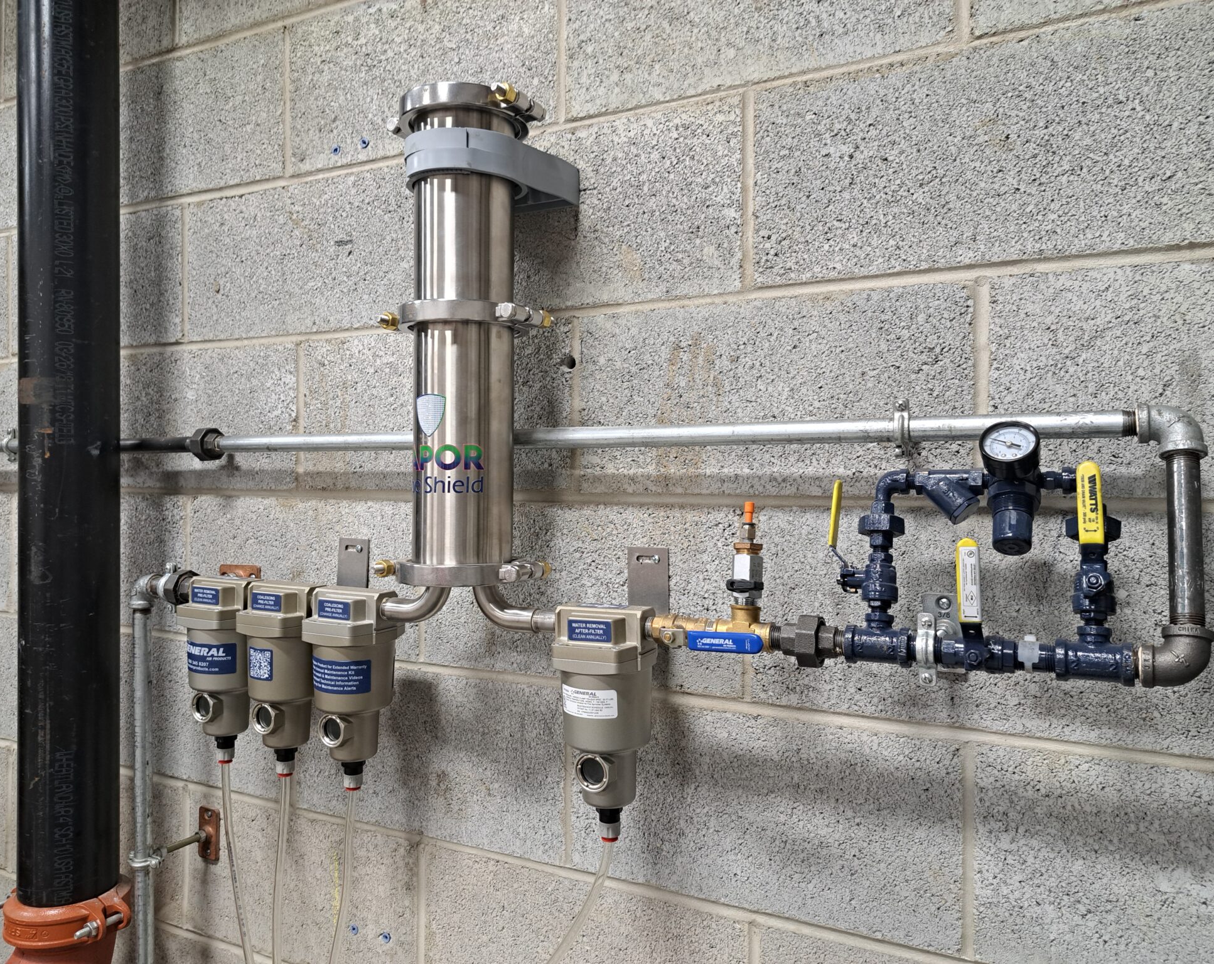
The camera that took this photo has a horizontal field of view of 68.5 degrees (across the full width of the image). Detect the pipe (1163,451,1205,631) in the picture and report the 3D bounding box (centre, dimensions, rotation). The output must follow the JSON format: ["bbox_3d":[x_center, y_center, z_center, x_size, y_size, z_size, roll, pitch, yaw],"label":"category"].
[{"bbox_3d":[0.421,0.041,0.648,0.021,0.131,0.021,0,-12,27],"label":"pipe"}]

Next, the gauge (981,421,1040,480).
[{"bbox_3d":[0.303,-0.022,0.669,0.041,0.041,0.026,0,-38,27],"label":"gauge"}]

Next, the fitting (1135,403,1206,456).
[{"bbox_3d":[0.432,-0.039,0.681,0.046,0.044,0.031,0,1,27],"label":"fitting"}]

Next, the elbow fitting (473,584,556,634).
[{"bbox_3d":[-0.089,0.121,0.883,0.107,0.053,0.023,0,1,27],"label":"elbow fitting"}]

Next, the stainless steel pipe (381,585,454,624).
[{"bbox_3d":[-0.202,0.125,0.939,0.094,0.045,0.022,0,1,27],"label":"stainless steel pipe"}]

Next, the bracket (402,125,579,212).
[{"bbox_3d":[-0.136,-0.313,0.922,0.148,0.043,0.154,0,1,27],"label":"bracket"}]

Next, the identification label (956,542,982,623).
[{"bbox_3d":[0.274,0.075,0.673,0.017,0.061,0.006,-2,-4,27],"label":"identification label"}]

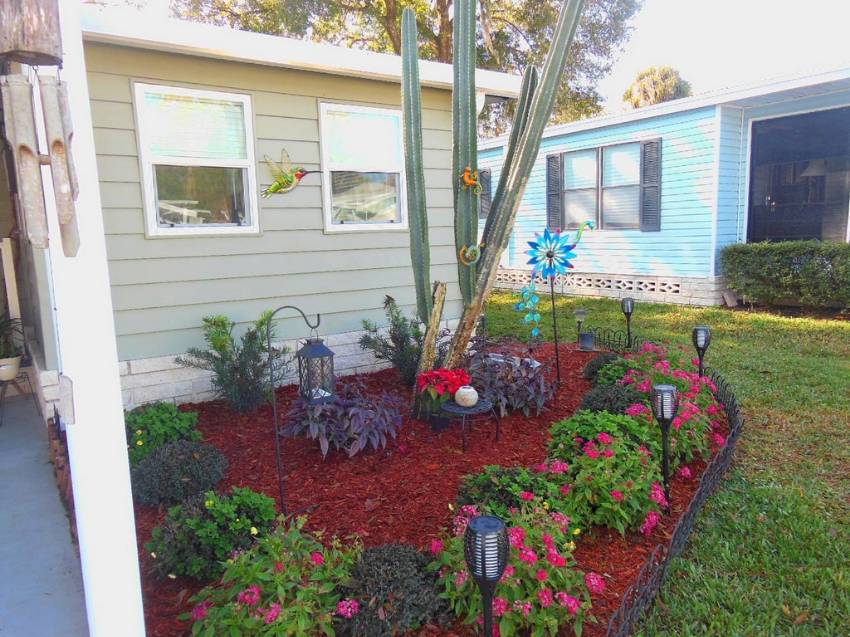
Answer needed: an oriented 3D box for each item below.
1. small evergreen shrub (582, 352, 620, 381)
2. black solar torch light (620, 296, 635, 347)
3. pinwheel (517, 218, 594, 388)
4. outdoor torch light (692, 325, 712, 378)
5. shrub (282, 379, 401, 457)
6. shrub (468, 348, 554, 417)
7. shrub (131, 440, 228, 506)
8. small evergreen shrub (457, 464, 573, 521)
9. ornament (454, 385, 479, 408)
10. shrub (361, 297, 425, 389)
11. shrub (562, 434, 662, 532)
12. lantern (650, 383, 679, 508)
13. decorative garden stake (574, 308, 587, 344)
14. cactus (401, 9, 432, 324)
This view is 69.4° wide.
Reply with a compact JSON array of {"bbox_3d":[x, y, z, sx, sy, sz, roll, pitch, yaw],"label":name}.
[{"bbox_3d":[1.529,0.413,5.286,0.350,0.200,0.350,1,9,16],"label":"small evergreen shrub"},{"bbox_3d":[2.070,0.058,6.242,0.124,0.530,0.124,1,9,18],"label":"black solar torch light"},{"bbox_3d":[1.157,-0.133,5.440,0.679,1.455,0.150,0,8,12],"label":"pinwheel"},{"bbox_3d":[1.881,0.351,4.176,0.122,0.620,0.122,2,9,24],"label":"outdoor torch light"},{"bbox_3d":[-0.541,0.627,4.147,0.819,0.399,0.680,-3,8,-8],"label":"shrub"},{"bbox_3d":[0.694,0.469,4.910,0.684,0.434,0.600,-1,8,8],"label":"shrub"},{"bbox_3d":[-1.208,0.728,3.017,0.459,0.254,0.459,-5,8,-23],"label":"shrub"},{"bbox_3d":[0.468,0.885,3.170,0.580,0.290,0.480,0,9,8],"label":"small evergreen shrub"},{"bbox_3d":[0.269,0.523,4.021,0.152,0.145,0.152,-1,8,4],"label":"ornament"},{"bbox_3d":[-0.269,0.189,5.593,0.700,0.790,0.660,-2,8,-3],"label":"shrub"},{"bbox_3d":[0.980,0.806,3.180,0.520,0.430,0.480,2,9,18],"label":"shrub"},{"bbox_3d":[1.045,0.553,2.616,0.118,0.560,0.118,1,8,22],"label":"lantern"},{"bbox_3d":[1.671,0.105,6.572,0.125,0.390,0.125,1,9,14],"label":"decorative garden stake"},{"bbox_3d":[-0.057,-1.100,4.642,0.210,2.360,0.190,-1,8,0],"label":"cactus"}]

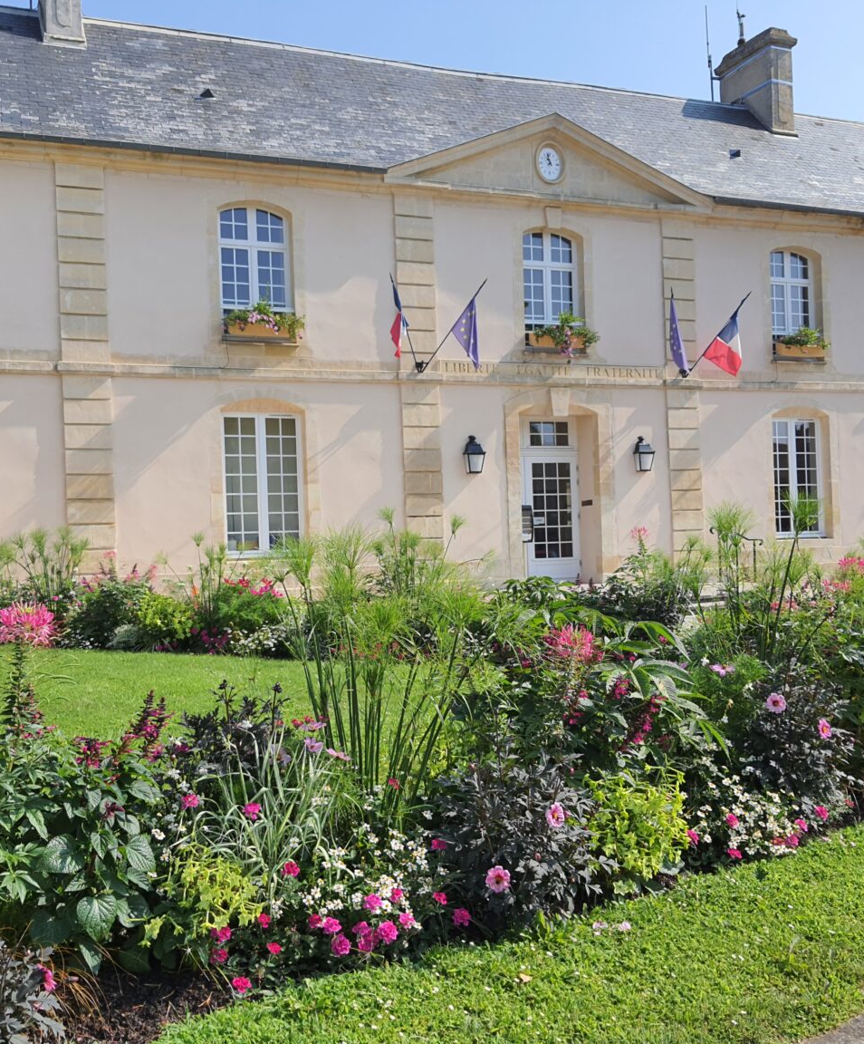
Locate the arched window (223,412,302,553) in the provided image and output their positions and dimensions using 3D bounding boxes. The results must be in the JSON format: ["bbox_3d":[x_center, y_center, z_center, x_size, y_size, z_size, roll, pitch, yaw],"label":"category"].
[{"bbox_3d":[-2.626,-0.606,16.184,1.240,2.180,0.150,-1,-1,-19],"label":"arched window"}]

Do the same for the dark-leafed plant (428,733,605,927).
[{"bbox_3d":[0.352,1.239,4.200,0.660,0.660,0.580,-2,0,4],"label":"dark-leafed plant"}]

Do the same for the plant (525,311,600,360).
[{"bbox_3d":[2.167,-3.093,17.238,1.243,0.706,0.380,-2,-1,-22],"label":"plant"}]

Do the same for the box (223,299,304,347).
[{"bbox_3d":[-2.585,-3.050,15.982,1.170,0.630,0.420,-1,-1,-19],"label":"box"}]

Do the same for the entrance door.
[{"bbox_3d":[2.079,-0.378,18.174,1.100,2.770,0.150,-1,-1,-19],"label":"entrance door"}]

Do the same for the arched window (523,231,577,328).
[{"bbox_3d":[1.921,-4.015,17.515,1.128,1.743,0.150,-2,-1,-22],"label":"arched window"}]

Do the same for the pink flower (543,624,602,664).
[{"bbox_3d":[0.599,0.521,4.450,0.235,0.155,0.220,-2,0,7],"label":"pink flower"}]

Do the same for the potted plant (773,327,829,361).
[{"bbox_3d":[6.807,-3.288,19.276,0.980,0.560,0.380,-1,-1,-19],"label":"potted plant"}]

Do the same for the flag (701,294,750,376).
[{"bbox_3d":[4.939,-3.147,17.588,0.780,1.341,0.250,-2,-1,27],"label":"flag"}]

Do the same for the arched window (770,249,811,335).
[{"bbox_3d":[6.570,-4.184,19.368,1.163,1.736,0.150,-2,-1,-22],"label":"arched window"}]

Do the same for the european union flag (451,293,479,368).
[{"bbox_3d":[0.510,-2.874,15.831,0.420,1.124,0.150,-2,-1,29],"label":"european union flag"}]

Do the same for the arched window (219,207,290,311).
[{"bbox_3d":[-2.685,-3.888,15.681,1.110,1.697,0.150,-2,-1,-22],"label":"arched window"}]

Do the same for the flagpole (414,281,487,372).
[{"bbox_3d":[0.328,-3.038,16.376,1.270,1.330,0.300,-2,-1,32],"label":"flagpole"}]

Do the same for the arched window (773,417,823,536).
[{"bbox_3d":[6.678,-0.825,19.337,1.294,2.198,0.150,-2,-1,-22],"label":"arched window"}]

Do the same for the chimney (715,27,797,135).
[{"bbox_3d":[6.989,-9.039,22.516,0.700,2.150,1.950,-1,-1,-19],"label":"chimney"}]

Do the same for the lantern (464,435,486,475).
[{"bbox_3d":[0.702,-1.079,16.874,0.300,0.610,0.400,-1,-1,-19],"label":"lantern"}]

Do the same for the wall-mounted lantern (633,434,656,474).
[{"bbox_3d":[3.580,-1.144,17.660,0.310,0.597,0.280,-2,-1,-22],"label":"wall-mounted lantern"}]

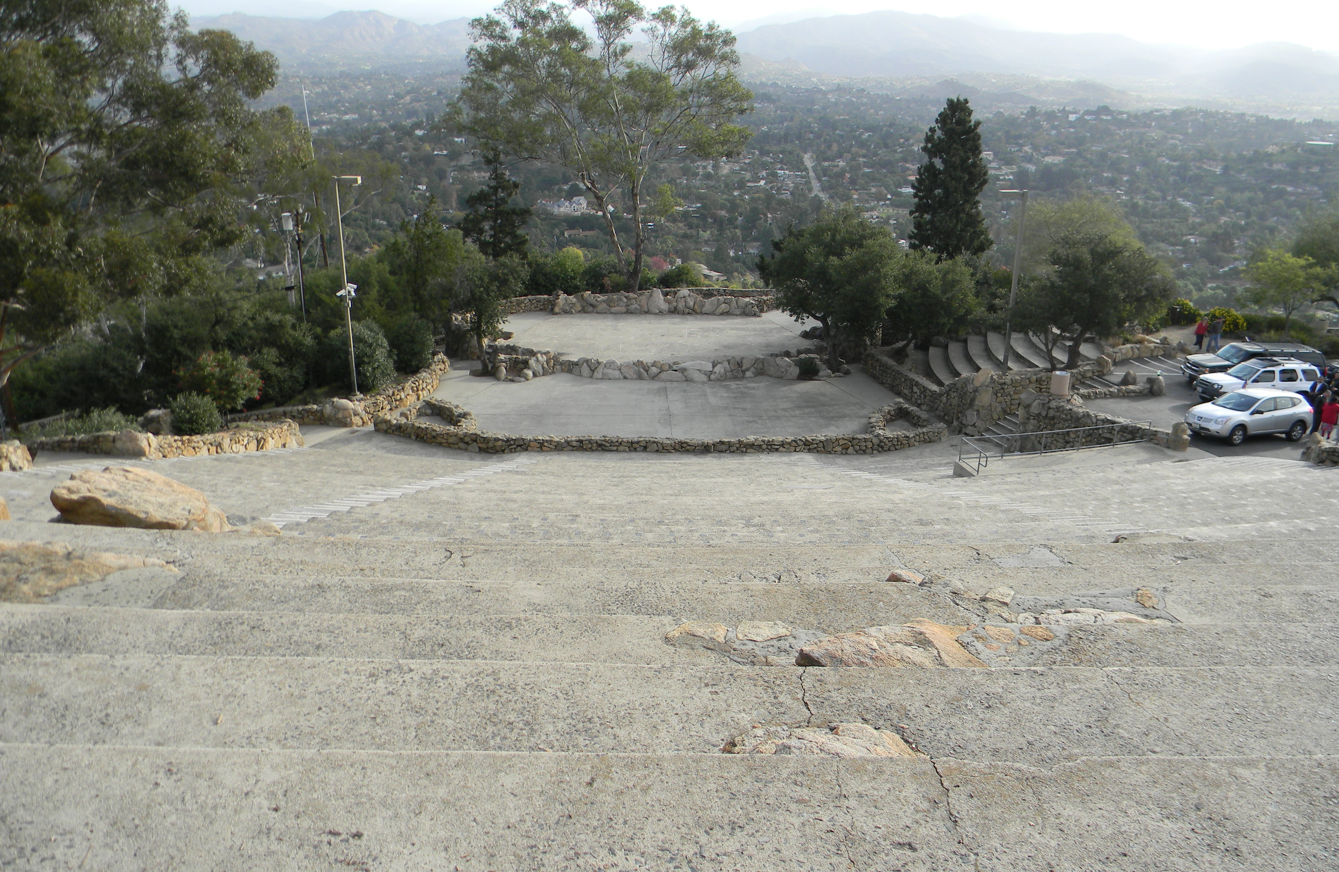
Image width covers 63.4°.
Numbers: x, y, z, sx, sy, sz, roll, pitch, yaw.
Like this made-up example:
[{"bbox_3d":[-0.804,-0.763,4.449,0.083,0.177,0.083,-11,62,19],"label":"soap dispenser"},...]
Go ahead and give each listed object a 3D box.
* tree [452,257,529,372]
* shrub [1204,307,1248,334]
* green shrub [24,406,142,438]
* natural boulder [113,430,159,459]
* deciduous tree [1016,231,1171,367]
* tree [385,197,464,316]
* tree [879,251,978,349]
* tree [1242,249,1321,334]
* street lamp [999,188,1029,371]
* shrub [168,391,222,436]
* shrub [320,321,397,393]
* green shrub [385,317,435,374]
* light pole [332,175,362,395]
[{"bbox_3d":[-8.043,-5.456,48.700,3.300,5.300,3.200,0,19,0],"label":"tree"},{"bbox_3d":[28.362,-5.891,55.200,2.200,1.300,2.000,0,19,0],"label":"shrub"},{"bbox_3d":[-19.126,-0.392,35.300,3.600,1.000,1.700,0,19,0],"label":"green shrub"},{"bbox_3d":[-16.846,0.248,34.200,1.400,0.900,1.100,0,19,0],"label":"natural boulder"},{"bbox_3d":[18.822,-6.027,48.000,6.900,5.900,6.200,0,19,0],"label":"deciduous tree"},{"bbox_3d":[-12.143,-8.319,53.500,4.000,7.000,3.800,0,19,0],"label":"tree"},{"bbox_3d":[13.475,-7.079,56.600,5.400,5.200,5.200,0,19,0],"label":"tree"},{"bbox_3d":[30.758,-7.185,54.300,3.800,4.300,3.700,0,19,0],"label":"tree"},{"bbox_3d":[16.153,-7.393,52.320,1.400,9.000,0.450,0,19,0],"label":"street lamp"},{"bbox_3d":[-15.724,-0.711,35.900,1.750,1.400,1.600,0,19,0],"label":"shrub"},{"bbox_3d":[-13.424,-3.435,46.800,3.300,3.100,3.000,0,19,0],"label":"shrub"},{"bbox_3d":[-12.480,-4.369,52.000,2.600,2.800,2.500,0,19,0],"label":"green shrub"},{"bbox_3d":[-12.943,-6.063,44.804,1.300,9.100,0.450,0,19,0],"label":"light pole"}]

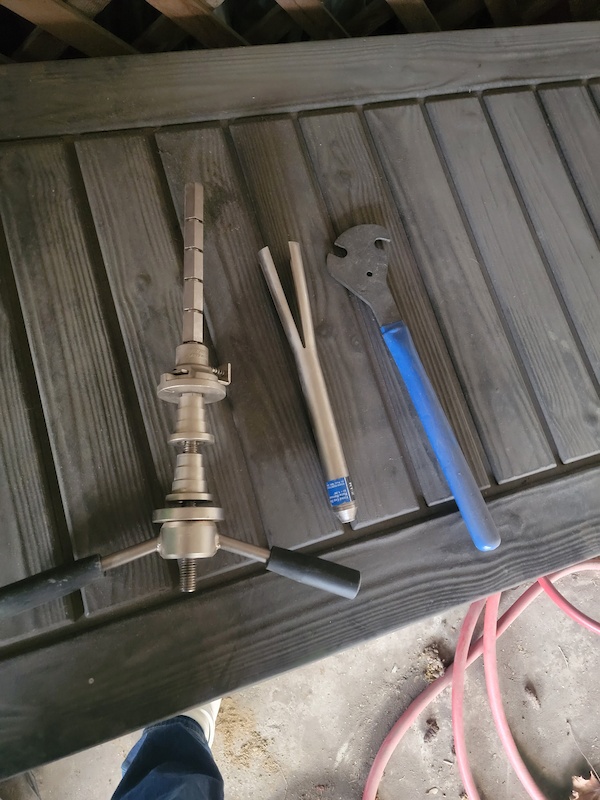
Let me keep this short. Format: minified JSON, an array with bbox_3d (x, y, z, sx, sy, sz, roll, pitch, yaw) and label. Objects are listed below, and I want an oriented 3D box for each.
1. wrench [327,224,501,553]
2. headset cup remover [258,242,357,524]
[{"bbox_3d":[0.125,-0.018,0.619,0.089,0.022,0.393,-18,81,-16],"label":"wrench"},{"bbox_3d":[0.012,-0.026,0.596,0.049,0.025,0.316,-11,79,-14],"label":"headset cup remover"}]

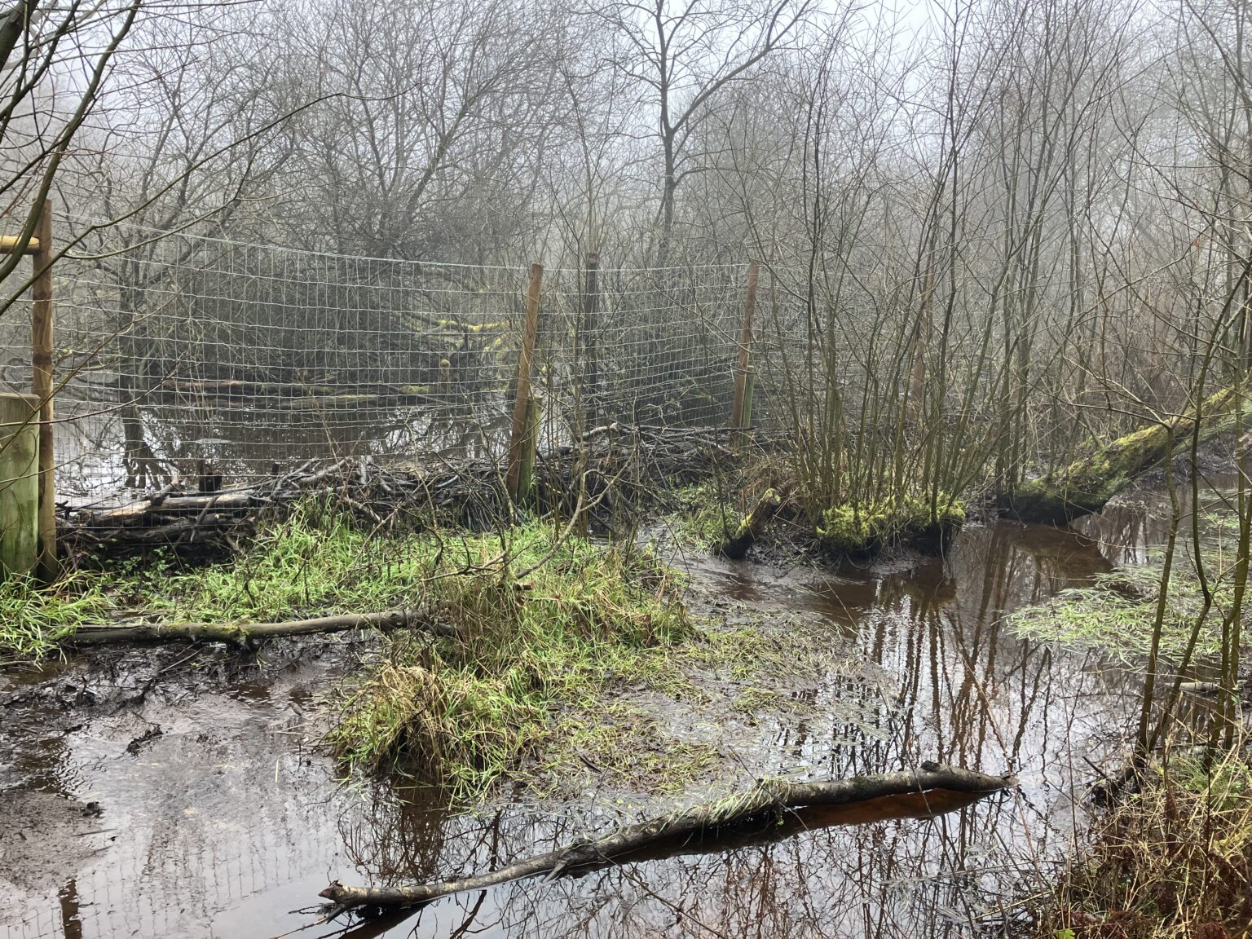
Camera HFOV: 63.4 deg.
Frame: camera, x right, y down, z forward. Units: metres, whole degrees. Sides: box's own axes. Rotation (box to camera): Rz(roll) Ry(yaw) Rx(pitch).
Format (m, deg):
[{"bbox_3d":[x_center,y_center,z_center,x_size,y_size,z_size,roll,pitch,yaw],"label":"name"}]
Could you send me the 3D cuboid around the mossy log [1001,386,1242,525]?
[{"bbox_3d":[4.353,-0.131,8.800,2.163,0.420,0.420,-28,-6,20],"label":"mossy log"}]

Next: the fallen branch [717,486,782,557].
[{"bbox_3d":[0.918,0.388,7.288,0.170,0.542,0.170,35,8,0],"label":"fallen branch"}]

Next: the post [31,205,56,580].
[{"bbox_3d":[-3.292,-0.421,5.750,0.112,2.161,0.112,2,4,0],"label":"post"}]

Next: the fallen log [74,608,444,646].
[{"bbox_3d":[-1.658,0.699,4.611,1.694,0.110,0.120,-1,5,-6],"label":"fallen log"}]

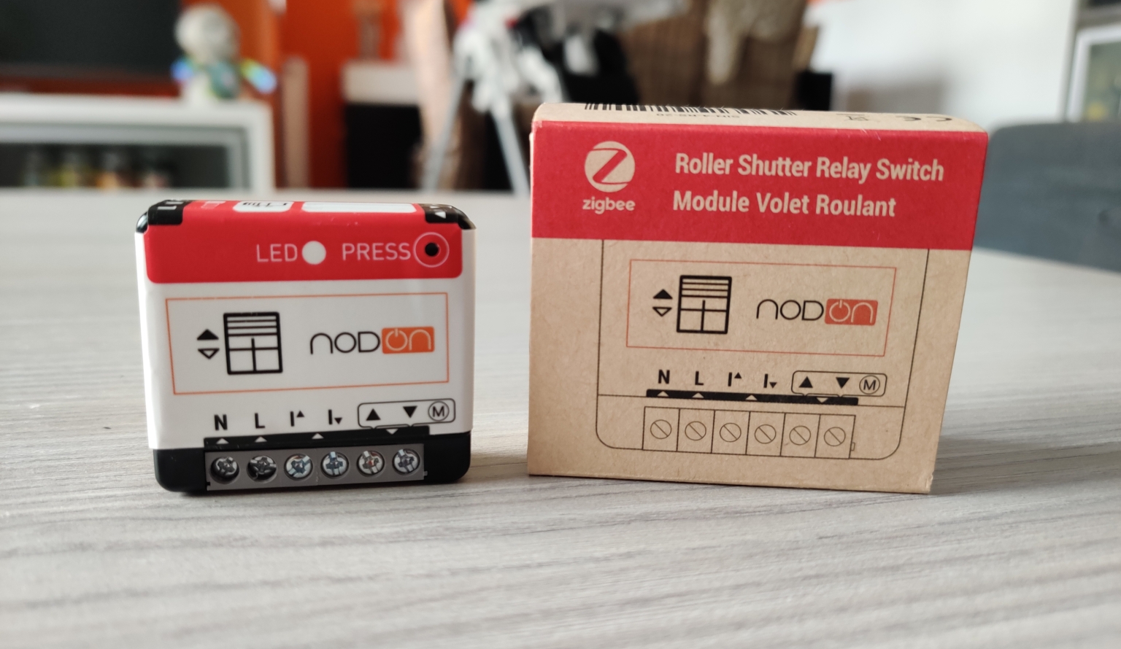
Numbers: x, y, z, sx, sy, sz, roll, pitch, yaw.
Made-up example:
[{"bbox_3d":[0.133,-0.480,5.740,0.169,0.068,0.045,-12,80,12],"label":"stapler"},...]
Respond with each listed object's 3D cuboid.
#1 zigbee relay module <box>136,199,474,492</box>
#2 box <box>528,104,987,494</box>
[{"bbox_3d":[-0.035,0.003,0.128,0.044,0.040,0.017,-2,15,-12],"label":"zigbee relay module"},{"bbox_3d":[0.026,-0.005,0.134,0.059,0.053,0.025,2,16,3],"label":"box"}]

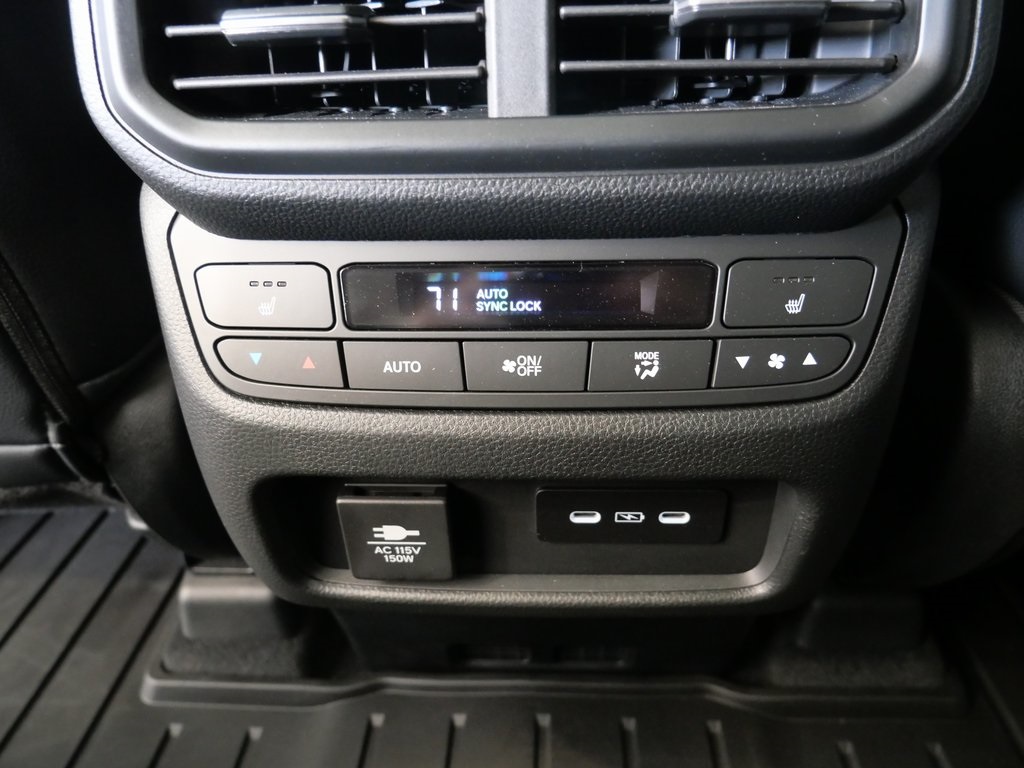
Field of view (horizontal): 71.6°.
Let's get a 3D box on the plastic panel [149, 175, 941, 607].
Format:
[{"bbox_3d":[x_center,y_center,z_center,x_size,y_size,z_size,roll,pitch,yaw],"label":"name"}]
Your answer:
[{"bbox_3d":[0.009,0.005,0.268,0.272,0.160,0.062,0,23,3],"label":"plastic panel"}]

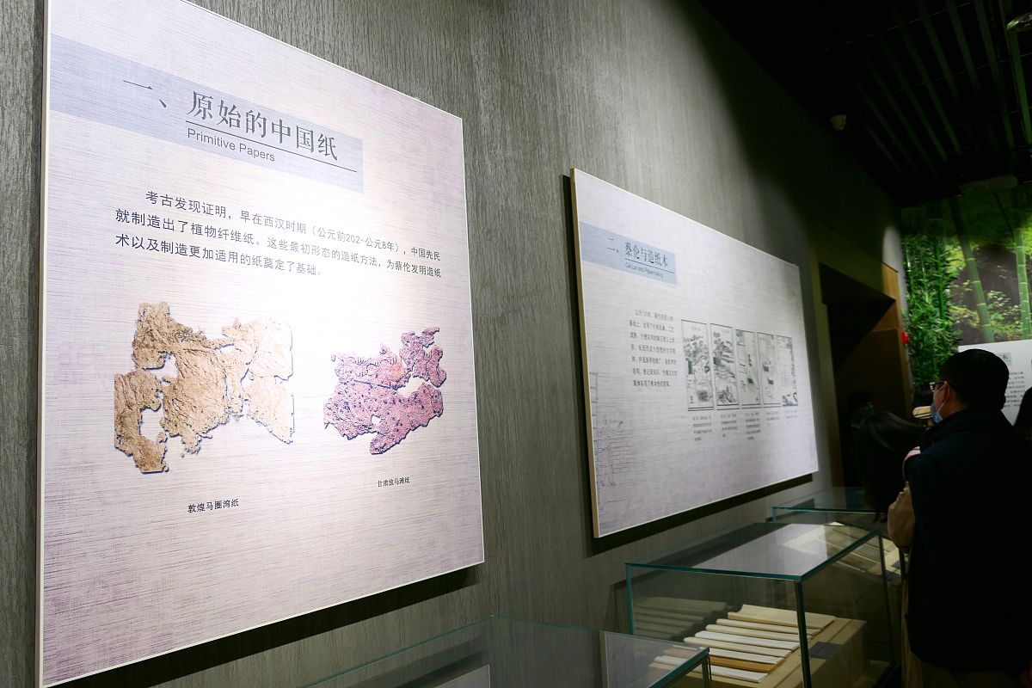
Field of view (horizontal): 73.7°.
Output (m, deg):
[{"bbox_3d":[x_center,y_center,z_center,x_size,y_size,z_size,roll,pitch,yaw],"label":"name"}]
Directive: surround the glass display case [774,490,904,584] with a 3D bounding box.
[{"bbox_3d":[1.746,1.018,3.470,0.535,0.480,0.930,-9,-9,38],"label":"glass display case"}]

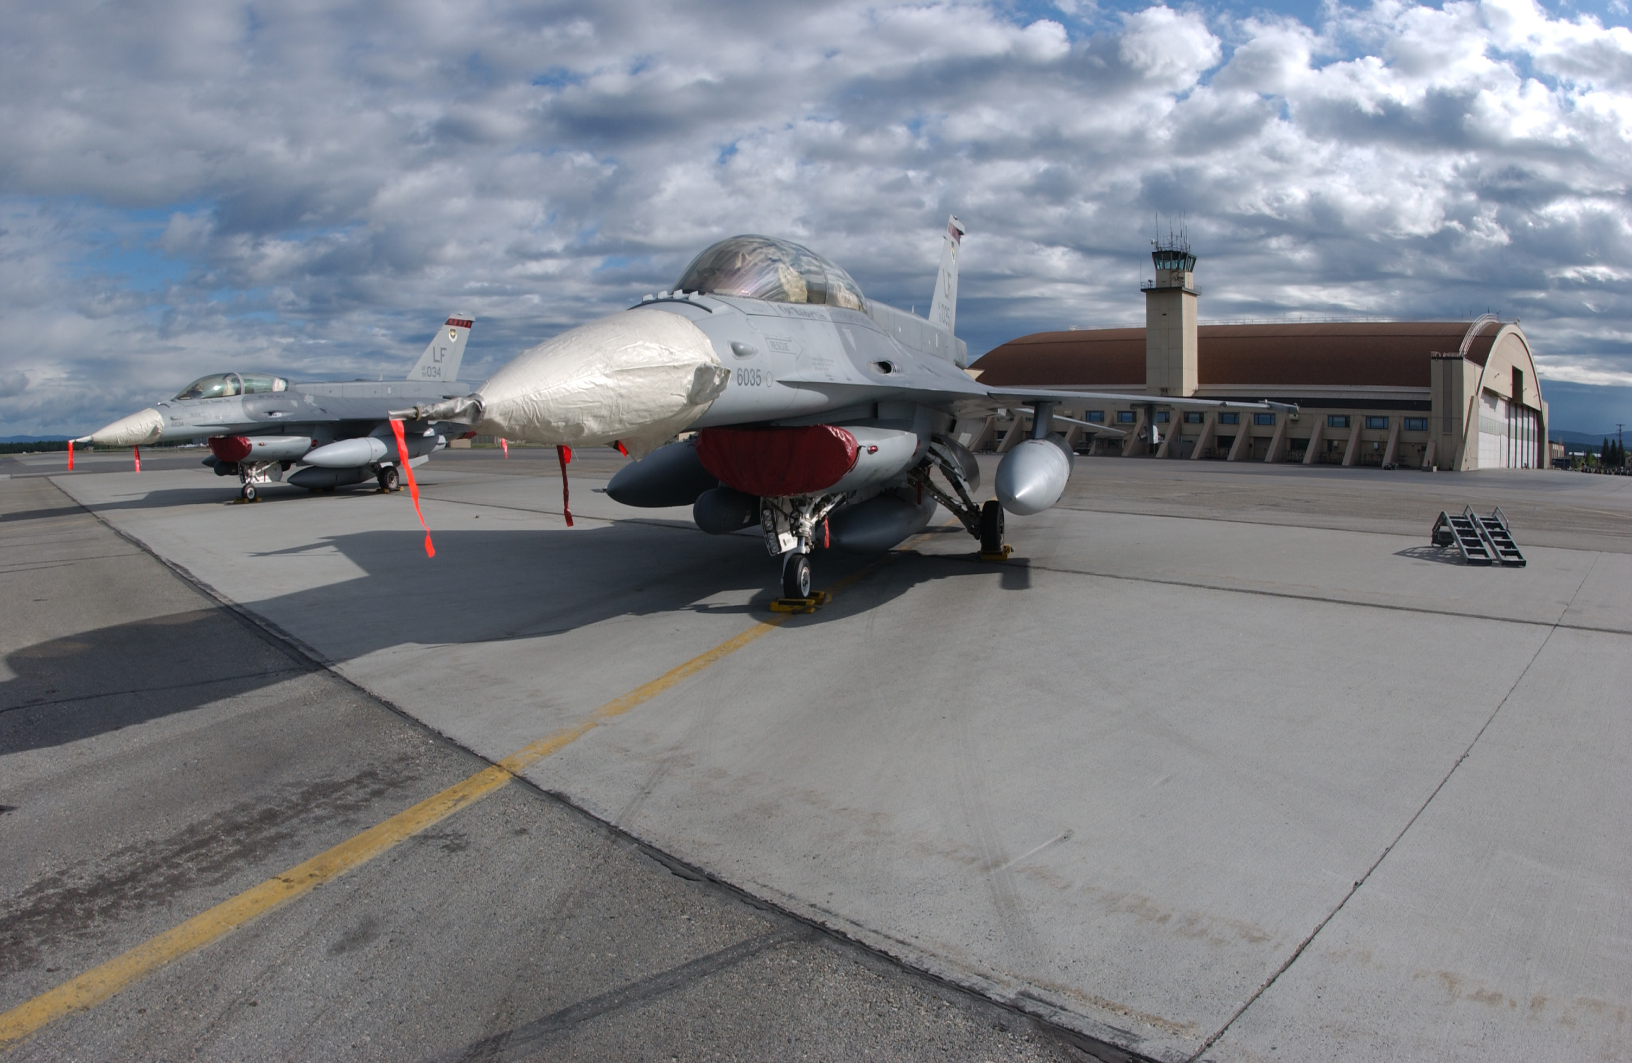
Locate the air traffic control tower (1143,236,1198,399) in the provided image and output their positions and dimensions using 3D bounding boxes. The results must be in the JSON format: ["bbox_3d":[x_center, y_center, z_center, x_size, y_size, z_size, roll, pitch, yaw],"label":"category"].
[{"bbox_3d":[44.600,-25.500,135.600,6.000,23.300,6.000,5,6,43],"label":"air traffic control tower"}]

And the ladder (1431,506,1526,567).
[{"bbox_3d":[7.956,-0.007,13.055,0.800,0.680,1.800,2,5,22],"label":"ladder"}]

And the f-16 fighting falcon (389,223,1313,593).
[{"bbox_3d":[0.440,-2.060,11.080,9.700,5.080,15.050,2,5,16],"label":"f-16 fighting falcon"}]

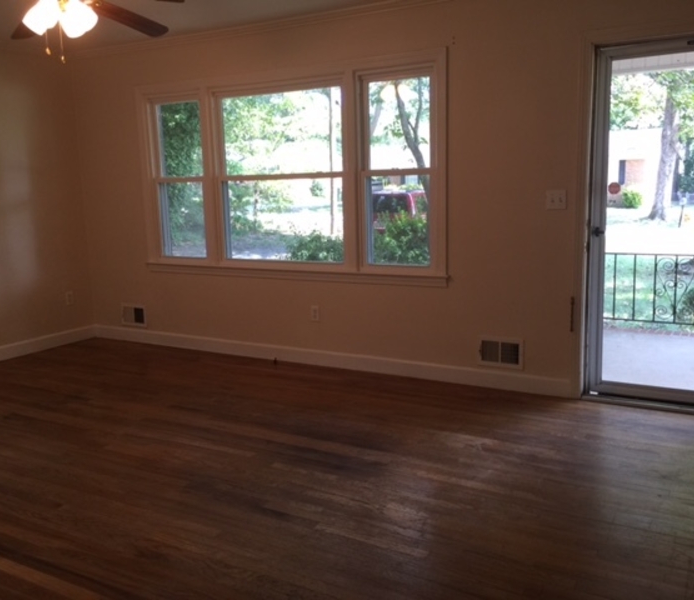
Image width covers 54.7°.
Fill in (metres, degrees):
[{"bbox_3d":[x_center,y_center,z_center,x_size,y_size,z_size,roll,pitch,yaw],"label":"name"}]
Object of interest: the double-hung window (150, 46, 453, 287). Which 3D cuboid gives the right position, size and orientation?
[{"bbox_3d":[-0.530,-0.920,4.942,2.678,1.494,0.130,4,11,29],"label":"double-hung window"}]

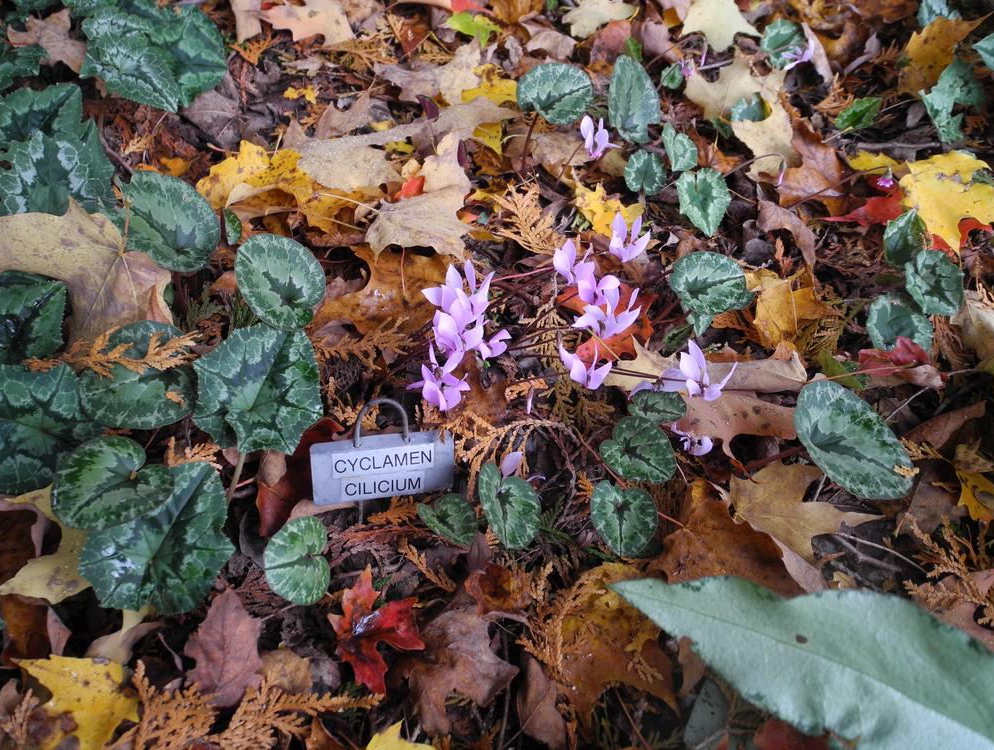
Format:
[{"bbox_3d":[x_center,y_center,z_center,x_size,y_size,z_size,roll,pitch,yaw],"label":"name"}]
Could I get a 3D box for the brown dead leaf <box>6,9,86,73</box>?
[{"bbox_3d":[-0.369,-0.279,0.679,0.057,0.020,0.084,-35,70,-27],"label":"brown dead leaf"}]

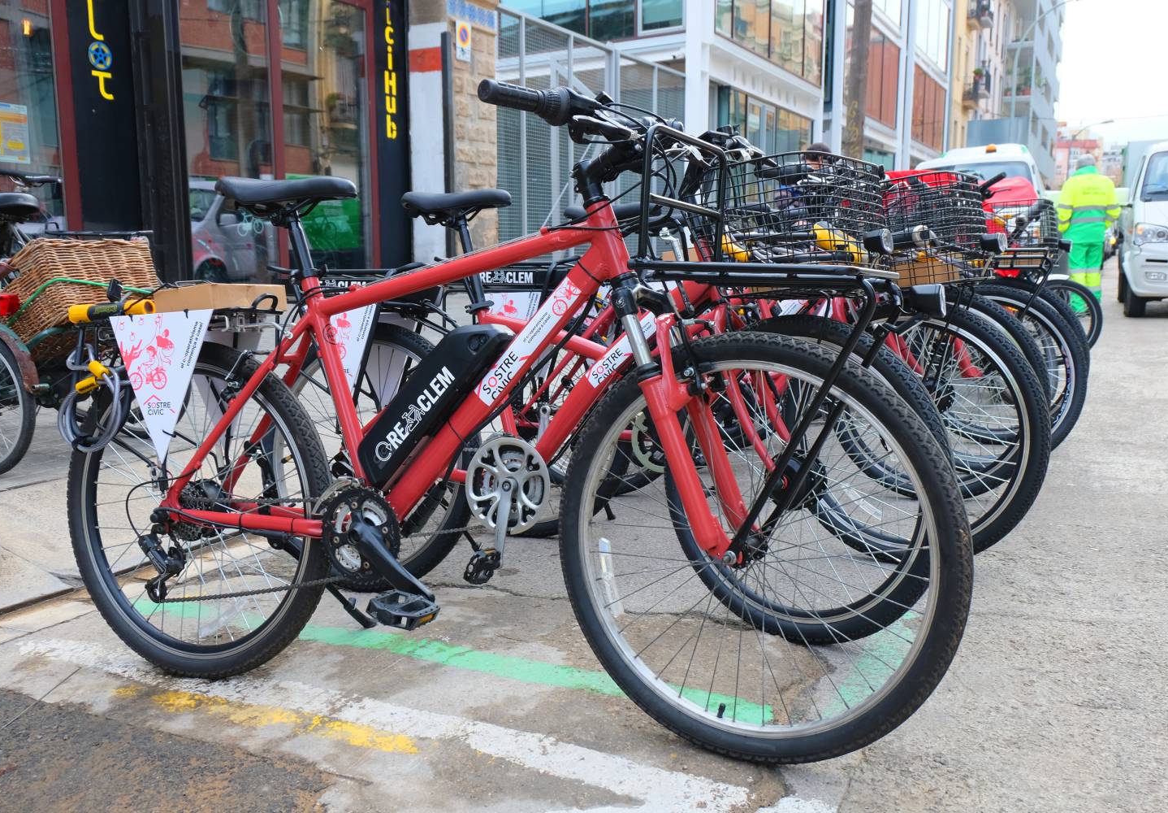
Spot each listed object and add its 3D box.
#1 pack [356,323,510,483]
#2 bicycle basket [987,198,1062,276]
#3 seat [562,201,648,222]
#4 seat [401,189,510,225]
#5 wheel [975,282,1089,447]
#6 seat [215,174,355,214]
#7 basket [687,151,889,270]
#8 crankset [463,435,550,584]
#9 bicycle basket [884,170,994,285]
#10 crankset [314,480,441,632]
[{"bbox_3d":[-0.251,-0.018,1.746,0.102,0.350,0.088,48,18,14],"label":"pack"},{"bbox_3d":[1.678,-0.640,3.920,0.265,0.245,0.295,-5,1,33],"label":"bicycle basket"},{"bbox_3d":[0.078,-0.523,2.830,0.270,0.080,0.168,5,4,28],"label":"seat"},{"bbox_3d":[-0.284,-0.458,2.369,0.270,0.080,0.168,4,2,26],"label":"seat"},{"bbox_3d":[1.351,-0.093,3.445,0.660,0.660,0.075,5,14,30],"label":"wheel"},{"bbox_3d":[-0.527,-0.379,1.850,0.275,0.080,0.172,5,4,23],"label":"seat"},{"bbox_3d":[0.415,-0.342,2.000,0.265,0.245,0.300,-4,1,42],"label":"basket"},{"bbox_3d":[-0.189,0.221,2.198,0.210,0.304,0.145,1,1,26],"label":"crankset"},{"bbox_3d":[0.797,-0.401,2.425,0.265,0.245,0.295,-6,0,35],"label":"bicycle basket"},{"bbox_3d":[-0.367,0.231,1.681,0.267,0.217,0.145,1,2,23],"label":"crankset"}]

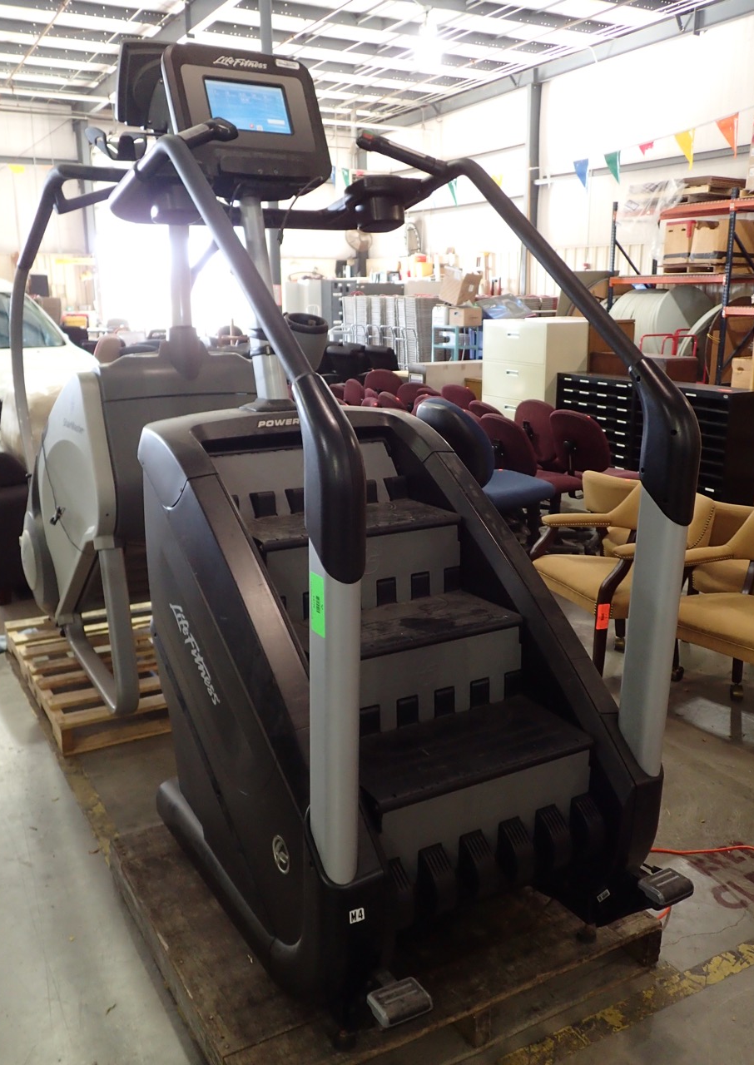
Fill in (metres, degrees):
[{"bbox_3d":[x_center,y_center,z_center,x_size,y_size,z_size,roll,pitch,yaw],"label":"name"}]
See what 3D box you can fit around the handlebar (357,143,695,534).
[{"bbox_3d":[0.303,-0.534,2.210,0.300,0.910,1.060,-9,17,-28],"label":"handlebar"}]

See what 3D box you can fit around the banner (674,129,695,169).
[{"bbox_3d":[4.003,-4.971,12.000,0.030,0.490,0.290,-10,18,-32],"label":"banner"}]

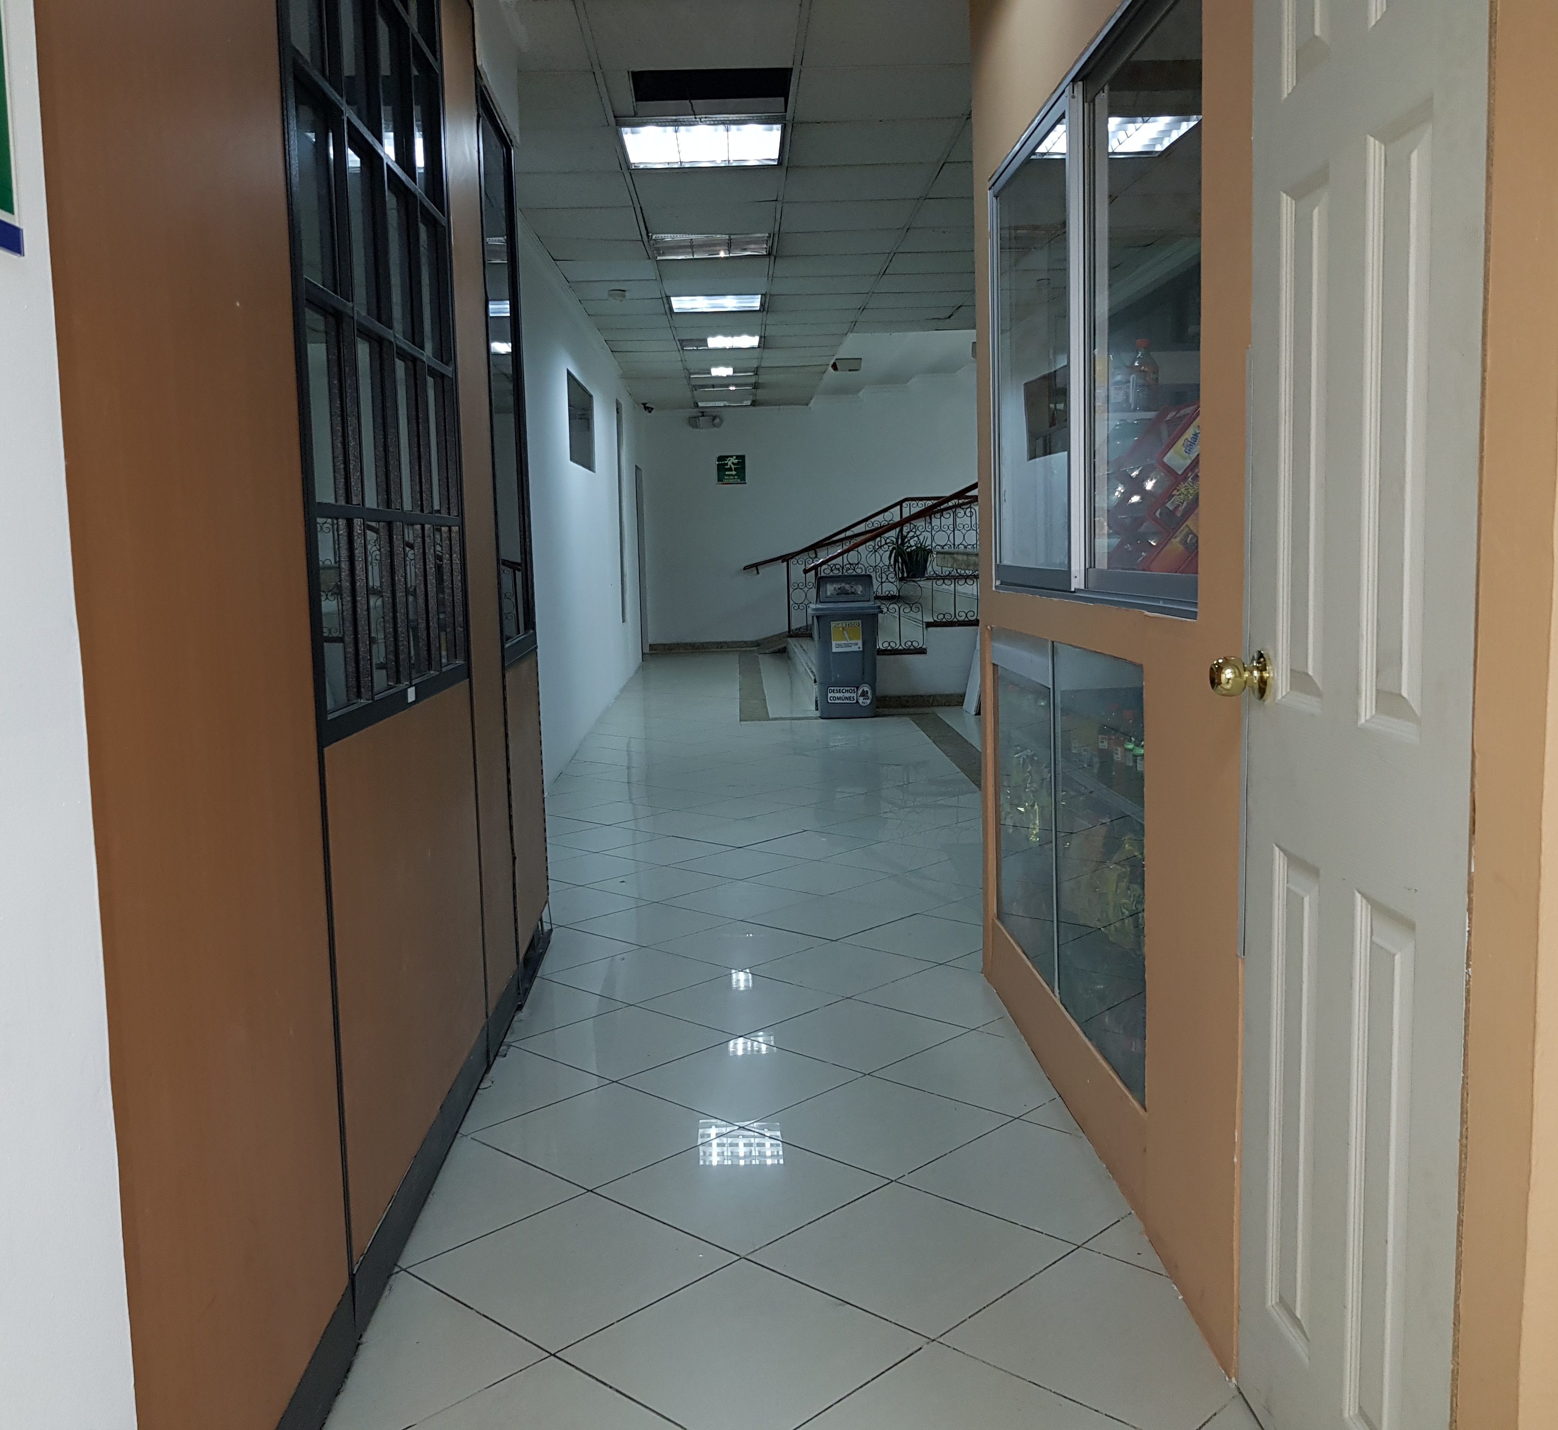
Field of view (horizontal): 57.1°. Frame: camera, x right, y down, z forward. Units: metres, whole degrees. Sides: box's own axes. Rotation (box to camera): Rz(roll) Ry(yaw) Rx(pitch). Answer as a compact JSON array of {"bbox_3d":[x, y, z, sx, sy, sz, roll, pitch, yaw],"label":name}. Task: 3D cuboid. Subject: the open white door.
[{"bbox_3d":[0.648,-0.050,1.604,0.040,2.040,0.585,-2,6,-1],"label":"open white door"}]

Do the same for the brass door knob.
[{"bbox_3d":[0.588,-0.050,1.832,0.070,0.066,0.066,-2,6,-1],"label":"brass door knob"}]

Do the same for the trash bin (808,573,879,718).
[{"bbox_3d":[0.439,-0.484,9.715,0.455,0.965,0.440,-2,6,-1],"label":"trash bin"}]

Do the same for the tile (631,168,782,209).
[{"bbox_3d":[-0.297,-2.224,6.005,0.613,0.022,0.595,-2,7,-1],"label":"tile"}]

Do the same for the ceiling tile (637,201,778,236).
[{"bbox_3d":[-0.314,-2.297,6.605,0.613,0.022,0.595,-2,7,-1],"label":"ceiling tile"}]

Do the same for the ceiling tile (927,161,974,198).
[{"bbox_3d":[0.959,-2.261,6.035,0.613,0.022,0.595,-2,7,-1],"label":"ceiling tile"}]

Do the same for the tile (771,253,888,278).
[{"bbox_3d":[0.278,-2.456,7.815,0.607,0.020,0.606,-2,6,-1],"label":"tile"}]

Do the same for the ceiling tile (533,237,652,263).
[{"bbox_3d":[-0.916,-2.348,7.189,0.498,0.020,0.606,-2,6,-1],"label":"ceiling tile"}]

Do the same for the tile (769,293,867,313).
[{"bbox_3d":[0.246,-2.610,9.021,0.613,0.022,0.595,-2,7,-1],"label":"tile"}]

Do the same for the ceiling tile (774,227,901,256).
[{"bbox_3d":[0.297,-2.390,7.221,0.613,0.022,0.595,-2,7,-1],"label":"ceiling tile"}]

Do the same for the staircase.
[{"bbox_3d":[0.922,-1.278,12.871,2.450,1.580,5.600,-2,7,-1],"label":"staircase"}]

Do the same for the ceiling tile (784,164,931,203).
[{"bbox_3d":[0.332,-2.227,5.984,0.607,0.020,0.606,-2,6,-1],"label":"ceiling tile"}]

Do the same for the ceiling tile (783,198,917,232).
[{"bbox_3d":[0.314,-2.316,6.620,0.613,0.022,0.595,-2,7,-1],"label":"ceiling tile"}]

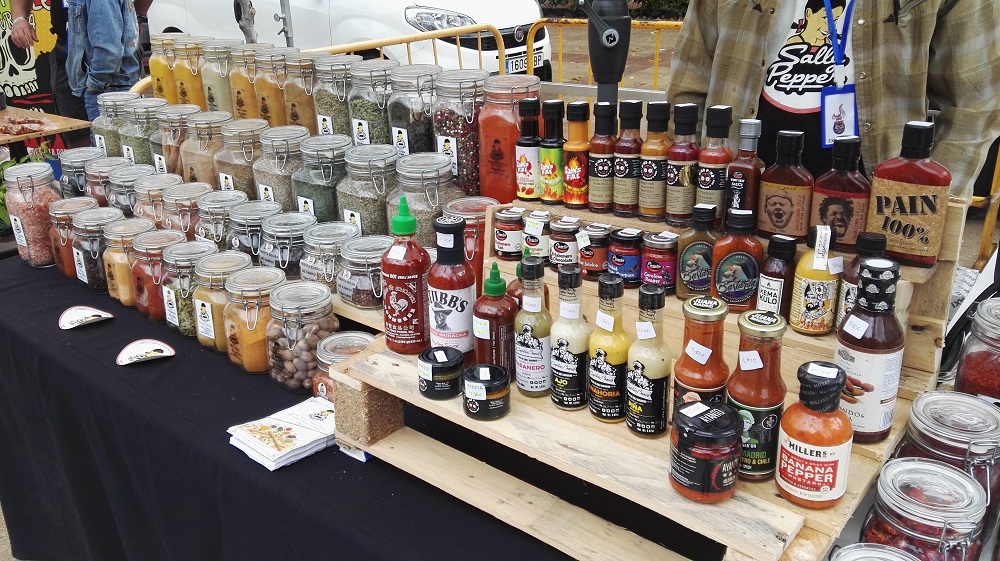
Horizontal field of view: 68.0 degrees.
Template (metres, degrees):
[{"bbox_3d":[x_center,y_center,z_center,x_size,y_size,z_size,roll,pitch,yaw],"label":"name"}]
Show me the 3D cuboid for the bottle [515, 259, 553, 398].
[{"bbox_3d":[0.041,0.056,0.920,0.047,0.173,0.047,-2,19,1],"label":"bottle"}]

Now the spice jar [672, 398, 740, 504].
[{"bbox_3d":[0.208,0.174,0.757,0.069,0.082,0.069,0,22,0],"label":"spice jar"}]

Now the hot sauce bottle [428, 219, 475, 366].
[{"bbox_3d":[-0.064,0.015,0.997,0.062,0.198,0.062,0,22,0],"label":"hot sauce bottle"}]

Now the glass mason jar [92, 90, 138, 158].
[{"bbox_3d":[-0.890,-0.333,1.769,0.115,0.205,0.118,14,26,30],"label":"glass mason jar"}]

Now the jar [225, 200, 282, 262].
[{"bbox_3d":[-0.470,-0.095,1.436,0.106,0.099,0.113,-2,19,1],"label":"jar"}]

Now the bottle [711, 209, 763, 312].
[{"bbox_3d":[0.319,-0.027,0.990,0.060,0.132,0.031,12,22,36],"label":"bottle"}]

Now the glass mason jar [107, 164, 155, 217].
[{"bbox_3d":[-0.886,-0.209,1.798,0.104,0.108,0.104,-1,19,0],"label":"glass mason jar"}]

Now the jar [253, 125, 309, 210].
[{"bbox_3d":[-0.436,-0.199,1.544,0.122,0.232,0.122,11,21,32],"label":"jar"}]

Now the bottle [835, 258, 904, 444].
[{"bbox_3d":[0.390,0.071,0.782,0.062,0.195,0.062,15,25,38],"label":"bottle"}]

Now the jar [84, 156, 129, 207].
[{"bbox_3d":[-0.987,-0.242,1.883,0.104,0.108,0.104,15,25,38],"label":"jar"}]

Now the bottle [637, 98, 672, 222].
[{"bbox_3d":[0.232,-0.180,1.108,0.042,0.169,0.042,15,25,38],"label":"bottle"}]

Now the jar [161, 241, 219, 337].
[{"bbox_3d":[-0.582,0.020,1.424,0.108,0.163,0.114,17,26,40],"label":"jar"}]

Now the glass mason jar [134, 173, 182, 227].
[{"bbox_3d":[-0.785,-0.178,1.718,0.104,0.108,0.104,-1,19,0],"label":"glass mason jar"}]

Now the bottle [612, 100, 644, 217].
[{"bbox_3d":[0.196,-0.188,1.134,0.042,0.169,0.042,-1,19,0],"label":"bottle"}]

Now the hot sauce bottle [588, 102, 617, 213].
[{"bbox_3d":[0.153,-0.182,1.102,0.038,0.157,0.038,2,20,6],"label":"hot sauce bottle"}]

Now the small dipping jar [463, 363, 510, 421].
[{"bbox_3d":[-0.017,0.134,0.892,0.056,0.048,0.056,-2,19,1],"label":"small dipping jar"}]

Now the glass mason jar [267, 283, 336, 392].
[{"bbox_3d":[-0.313,0.094,1.196,0.104,0.160,0.110,0,22,0],"label":"glass mason jar"}]

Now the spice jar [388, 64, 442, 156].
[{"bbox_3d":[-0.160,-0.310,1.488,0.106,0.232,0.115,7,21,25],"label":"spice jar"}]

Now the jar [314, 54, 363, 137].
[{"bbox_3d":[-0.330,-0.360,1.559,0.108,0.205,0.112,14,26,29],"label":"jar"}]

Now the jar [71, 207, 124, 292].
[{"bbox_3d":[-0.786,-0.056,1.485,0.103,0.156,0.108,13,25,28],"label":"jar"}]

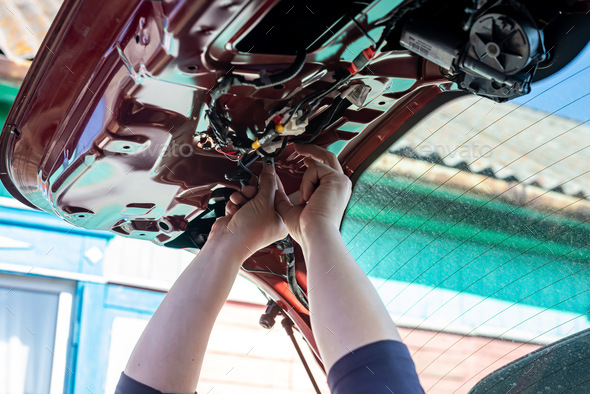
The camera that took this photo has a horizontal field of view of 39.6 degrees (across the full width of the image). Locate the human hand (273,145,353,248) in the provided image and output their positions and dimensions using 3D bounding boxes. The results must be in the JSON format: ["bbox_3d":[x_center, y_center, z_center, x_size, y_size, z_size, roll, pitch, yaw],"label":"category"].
[{"bbox_3d":[0.024,0.000,1.120,0.088,0.122,0.090,6,-18,-17],"label":"human hand"}]

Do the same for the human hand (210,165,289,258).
[{"bbox_3d":[-0.063,0.018,1.130,0.085,0.115,0.085,12,-17,17],"label":"human hand"}]

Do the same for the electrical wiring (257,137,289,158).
[{"bbox_3d":[-0.031,-0.069,1.150,0.043,0.027,0.020,0,-17,0],"label":"electrical wiring"}]

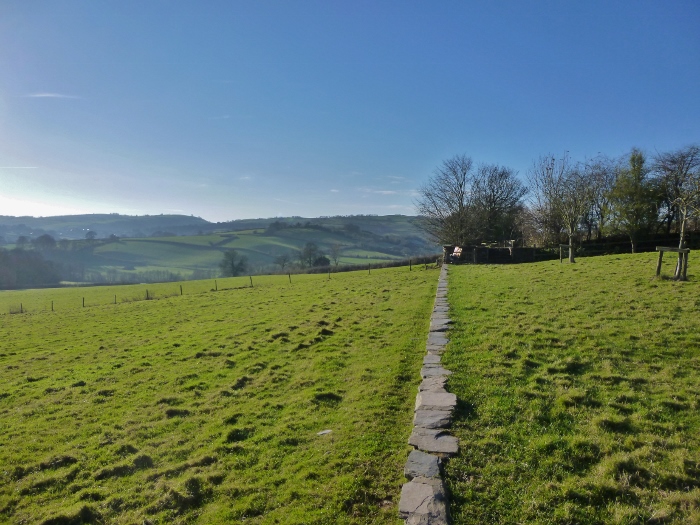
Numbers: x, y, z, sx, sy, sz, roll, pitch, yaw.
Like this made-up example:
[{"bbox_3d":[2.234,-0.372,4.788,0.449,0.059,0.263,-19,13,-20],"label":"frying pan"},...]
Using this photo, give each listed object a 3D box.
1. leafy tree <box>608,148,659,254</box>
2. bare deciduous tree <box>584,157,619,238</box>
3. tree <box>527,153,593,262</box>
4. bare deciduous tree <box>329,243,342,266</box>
[{"bbox_3d":[17.386,-3.741,31.000,3.000,6.400,3.000,0,2,0],"label":"leafy tree"},{"bbox_3d":[17.344,-4.431,35.000,2.500,6.100,2.500,0,2,0],"label":"bare deciduous tree"},{"bbox_3d":[10.983,-2.883,26.500,3.400,5.600,3.200,0,2,0],"label":"tree"},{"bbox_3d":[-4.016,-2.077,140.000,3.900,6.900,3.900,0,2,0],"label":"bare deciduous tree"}]

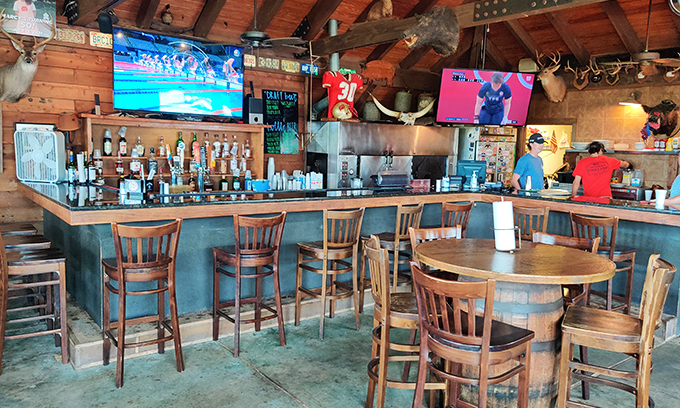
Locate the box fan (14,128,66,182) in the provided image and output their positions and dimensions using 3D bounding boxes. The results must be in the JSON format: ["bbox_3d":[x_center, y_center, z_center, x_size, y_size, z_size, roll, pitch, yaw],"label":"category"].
[{"bbox_3d":[-3.249,-0.509,5.759,0.530,0.542,0.112,3,6,11],"label":"box fan"}]

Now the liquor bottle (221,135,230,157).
[{"bbox_3d":[-1.504,-0.770,6.981,0.085,0.305,0.085,-3,8,-38],"label":"liquor bottle"}]

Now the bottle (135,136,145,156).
[{"bbox_3d":[-2.426,-0.701,6.441,0.100,0.248,0.080,-3,7,-38],"label":"bottle"}]

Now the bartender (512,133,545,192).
[{"bbox_3d":[2.427,0.026,6.911,0.360,1.840,0.500,5,7,28],"label":"bartender"}]

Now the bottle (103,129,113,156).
[{"bbox_3d":[-2.657,-0.699,6.070,0.085,0.305,0.085,-3,8,-38],"label":"bottle"}]

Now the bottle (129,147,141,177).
[{"bbox_3d":[-2.421,-0.499,6.286,0.098,0.300,0.092,-3,8,-38],"label":"bottle"}]

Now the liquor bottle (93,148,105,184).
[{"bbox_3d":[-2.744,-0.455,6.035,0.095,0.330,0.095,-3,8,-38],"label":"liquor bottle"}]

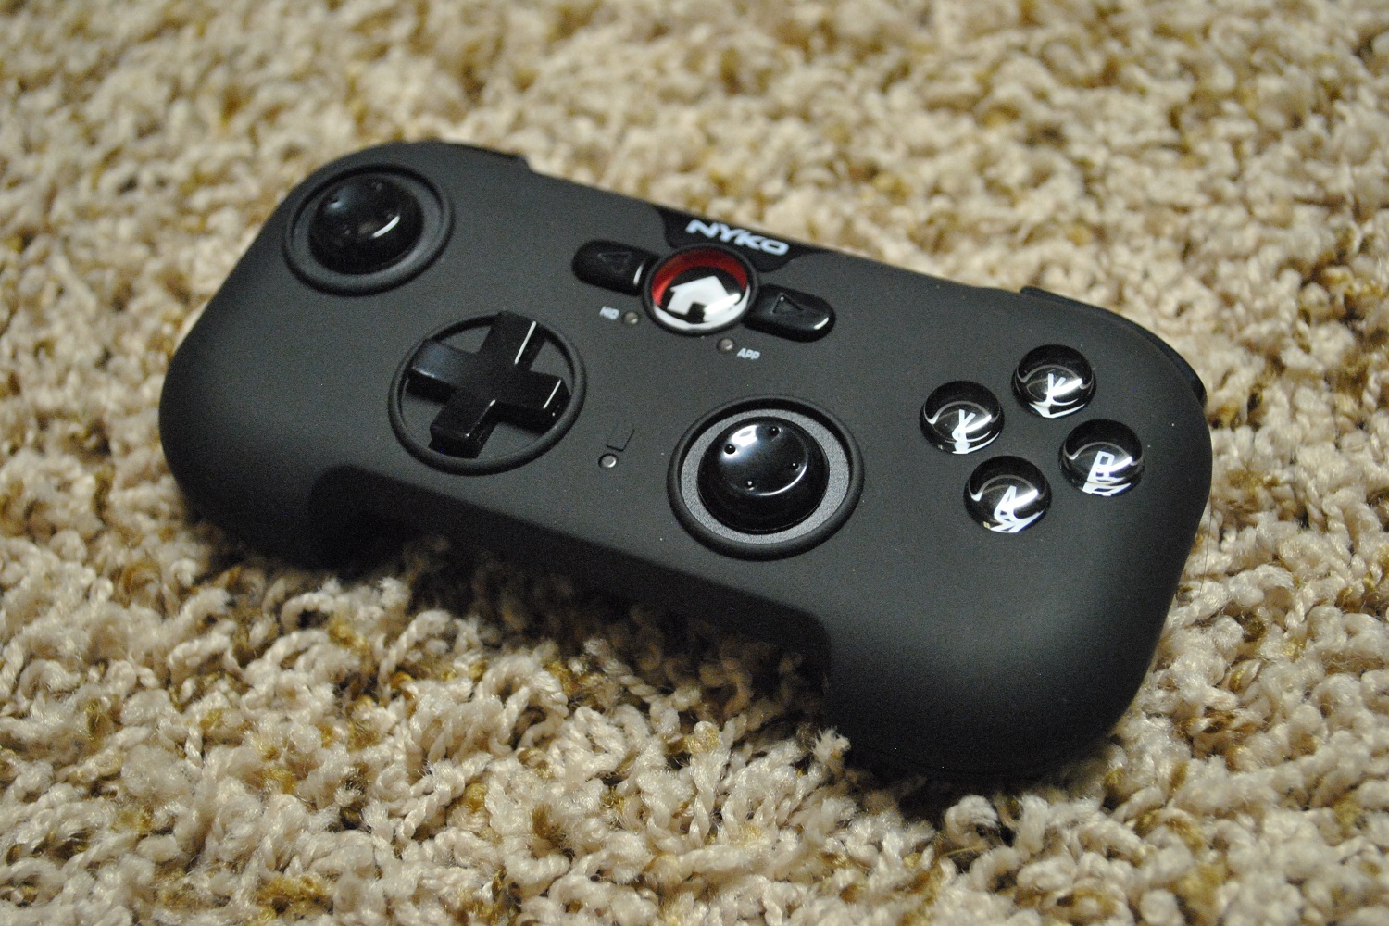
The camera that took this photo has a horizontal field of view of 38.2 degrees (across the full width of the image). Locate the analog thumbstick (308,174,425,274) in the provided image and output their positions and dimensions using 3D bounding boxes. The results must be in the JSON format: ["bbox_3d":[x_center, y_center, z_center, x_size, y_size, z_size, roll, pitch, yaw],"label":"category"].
[{"bbox_3d":[-0.044,-0.032,0.264,0.016,0.005,0.016,-4,56,6],"label":"analog thumbstick"}]

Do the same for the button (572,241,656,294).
[{"bbox_3d":[-0.010,-0.025,0.256,0.011,0.002,0.006,17,61,19],"label":"button"}]

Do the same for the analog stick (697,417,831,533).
[{"bbox_3d":[0.008,0.000,0.234,0.016,0.005,0.016,-4,56,6],"label":"analog stick"}]

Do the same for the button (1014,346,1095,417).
[{"bbox_3d":[0.042,-0.010,0.236,0.010,0.003,0.010,-4,56,6],"label":"button"}]

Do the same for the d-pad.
[{"bbox_3d":[-0.025,-0.010,0.247,0.019,0.005,0.018,17,61,19],"label":"d-pad"}]

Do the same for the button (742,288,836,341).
[{"bbox_3d":[0.011,-0.019,0.248,0.011,0.002,0.006,17,61,19],"label":"button"}]

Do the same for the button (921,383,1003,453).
[{"bbox_3d":[0.031,-0.006,0.235,0.010,0.003,0.010,-4,56,6],"label":"button"}]

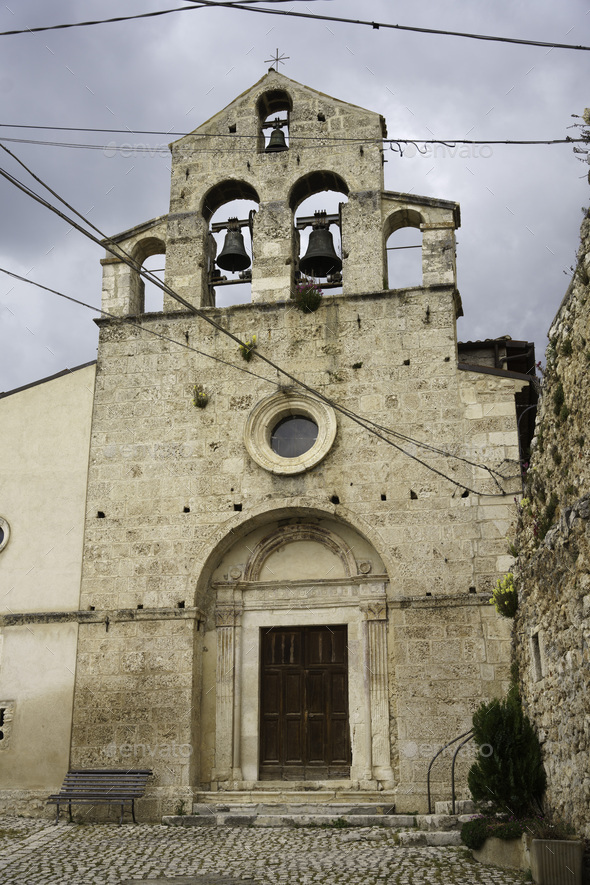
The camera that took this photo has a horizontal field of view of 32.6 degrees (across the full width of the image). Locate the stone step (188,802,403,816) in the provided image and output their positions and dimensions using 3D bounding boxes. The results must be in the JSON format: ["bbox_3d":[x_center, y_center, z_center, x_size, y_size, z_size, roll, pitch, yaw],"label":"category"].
[{"bbox_3d":[0.002,6.109,16.794,3.409,0.186,0.380,-4,-19,11],"label":"stone step"}]

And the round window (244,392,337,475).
[{"bbox_3d":[-0.059,-0.157,18.747,1.744,1.648,0.380,-4,-19,11],"label":"round window"}]

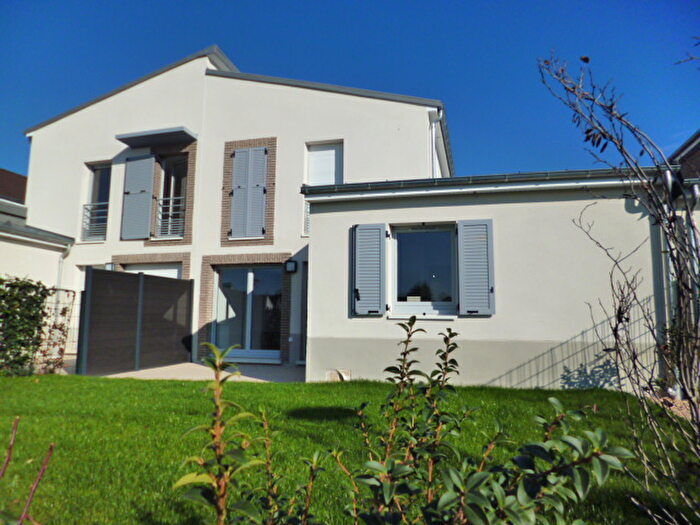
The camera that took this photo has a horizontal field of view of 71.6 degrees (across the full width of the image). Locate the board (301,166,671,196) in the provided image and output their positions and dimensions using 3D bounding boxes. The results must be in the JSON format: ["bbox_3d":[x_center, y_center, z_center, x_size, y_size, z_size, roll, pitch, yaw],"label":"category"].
[{"bbox_3d":[1.645,-1.056,6.617,4.850,0.180,0.150,-1,-6,14],"label":"board"}]

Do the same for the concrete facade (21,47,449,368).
[{"bbox_3d":[-2.385,-1.082,15.586,11.200,7.700,8.400,-1,-6,14],"label":"concrete facade"}]

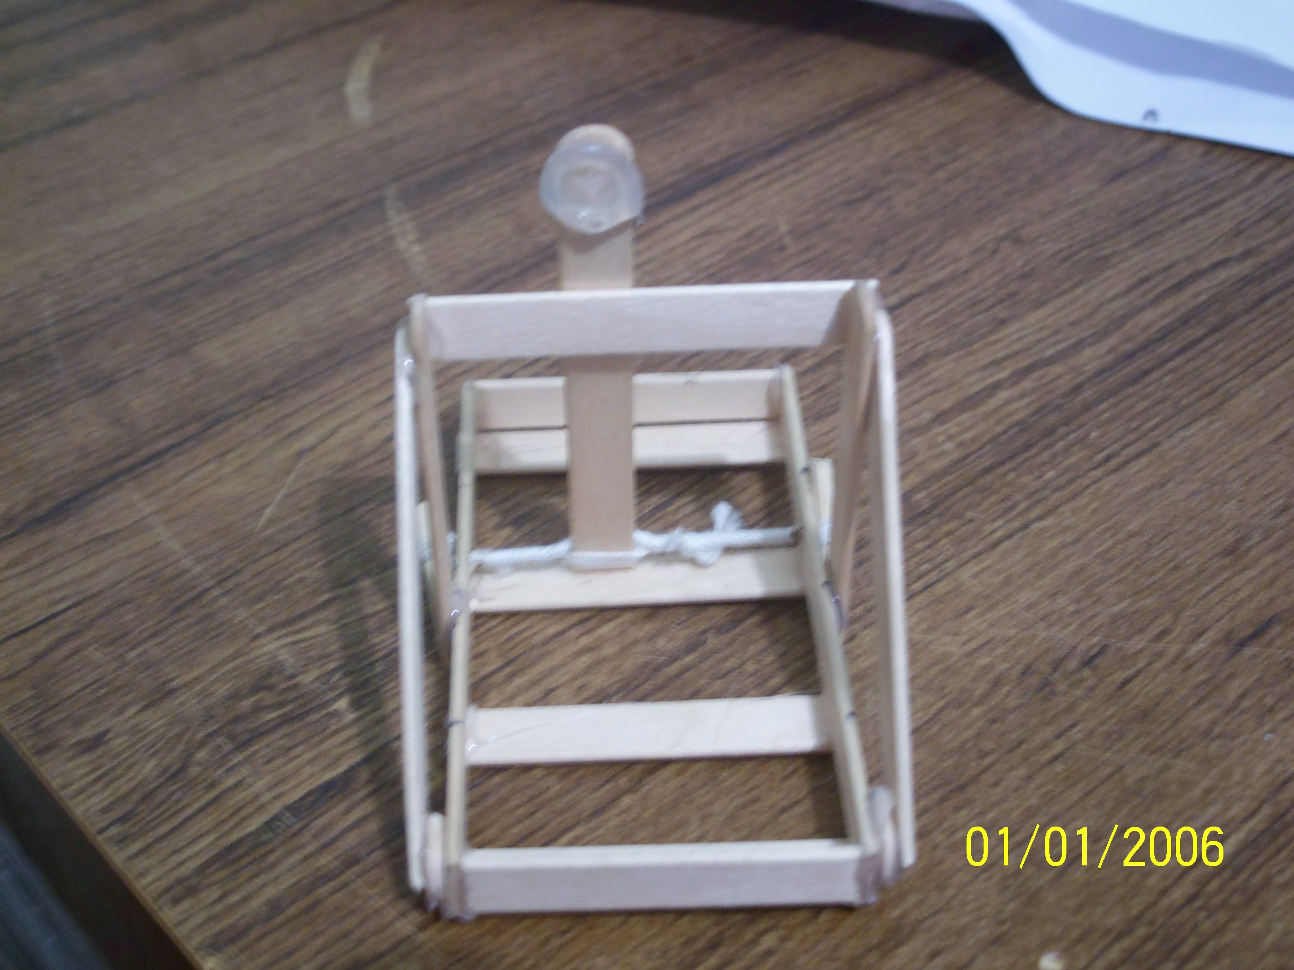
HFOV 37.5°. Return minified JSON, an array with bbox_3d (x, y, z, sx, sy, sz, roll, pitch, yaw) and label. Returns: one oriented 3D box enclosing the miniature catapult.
[{"bbox_3d":[0.000,-0.012,0.273,0.069,0.093,0.110,-2,41,-2],"label":"miniature catapult"}]

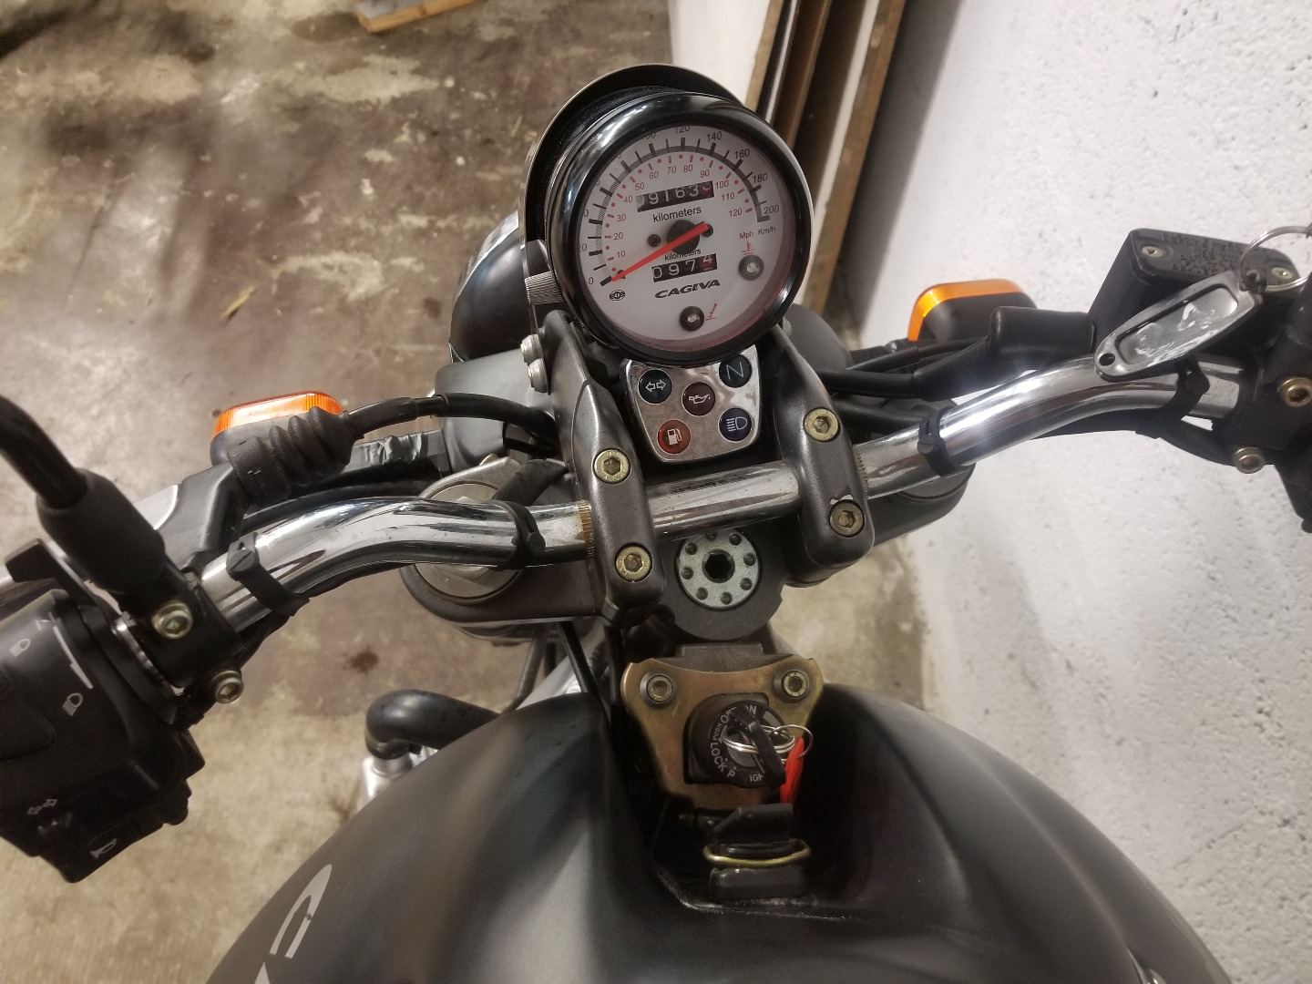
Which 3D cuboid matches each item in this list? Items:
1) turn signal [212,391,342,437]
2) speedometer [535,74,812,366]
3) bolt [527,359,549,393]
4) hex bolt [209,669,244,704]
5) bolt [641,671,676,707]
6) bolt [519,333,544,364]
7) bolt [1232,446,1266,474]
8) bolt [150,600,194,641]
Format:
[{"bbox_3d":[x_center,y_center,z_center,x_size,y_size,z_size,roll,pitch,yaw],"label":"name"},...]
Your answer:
[{"bbox_3d":[-0.173,-0.015,0.466,0.064,0.042,0.038,-11,55,-12],"label":"turn signal"},{"bbox_3d":[0.003,-0.108,0.385,0.097,0.097,0.065,-11,27,-8],"label":"speedometer"},{"bbox_3d":[-0.045,-0.044,0.377,0.007,0.013,0.013,-11,80,-9],"label":"bolt"},{"bbox_3d":[-0.135,0.061,0.310,0.011,0.011,0.008,-19,27,-25],"label":"hex bolt"},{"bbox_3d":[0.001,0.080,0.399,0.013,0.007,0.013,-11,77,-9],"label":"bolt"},{"bbox_3d":[-0.049,-0.056,0.388,0.007,0.013,0.013,-11,80,-9],"label":"bolt"},{"bbox_3d":[0.207,-0.011,0.345,0.011,0.011,0.008,-1,25,13],"label":"bolt"},{"bbox_3d":[-0.141,0.037,0.288,0.011,0.011,0.008,-20,26,-27],"label":"bolt"}]

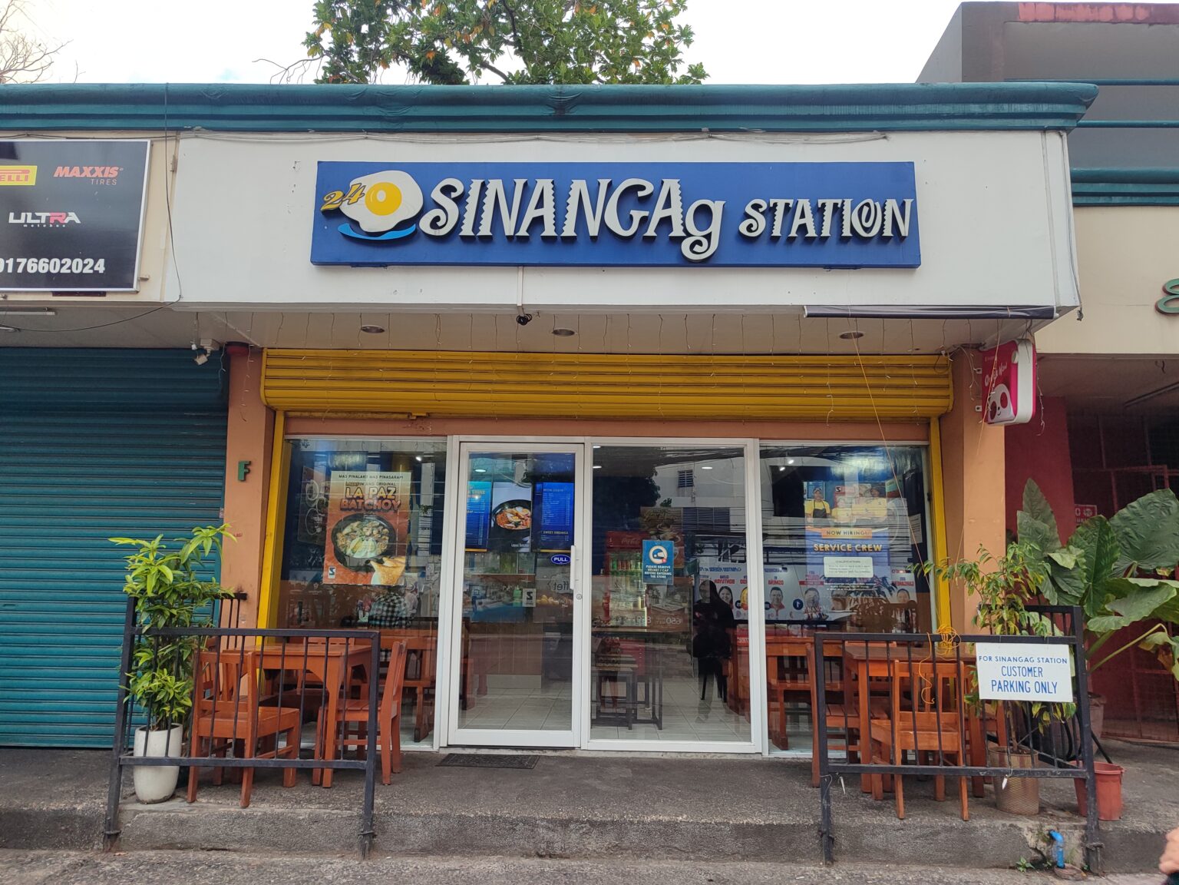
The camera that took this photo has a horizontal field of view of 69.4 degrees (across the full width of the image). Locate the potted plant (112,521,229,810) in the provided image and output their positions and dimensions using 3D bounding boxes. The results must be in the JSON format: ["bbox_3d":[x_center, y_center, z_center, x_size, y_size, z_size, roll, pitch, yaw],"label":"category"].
[{"bbox_3d":[-2.353,1.183,4.677,0.656,1.447,0.561,1,-10,1],"label":"potted plant"}]

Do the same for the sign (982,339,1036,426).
[{"bbox_3d":[2.708,-0.374,5.509,0.120,0.530,0.500,1,-2,1],"label":"sign"}]

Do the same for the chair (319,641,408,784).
[{"bbox_3d":[-1.349,1.602,5.148,0.492,0.811,0.381,1,-10,1],"label":"chair"}]

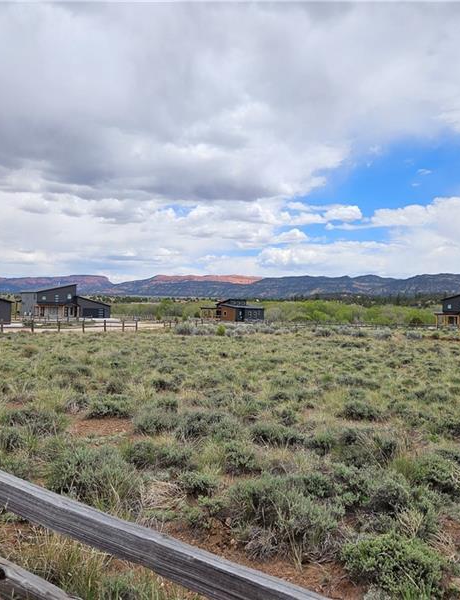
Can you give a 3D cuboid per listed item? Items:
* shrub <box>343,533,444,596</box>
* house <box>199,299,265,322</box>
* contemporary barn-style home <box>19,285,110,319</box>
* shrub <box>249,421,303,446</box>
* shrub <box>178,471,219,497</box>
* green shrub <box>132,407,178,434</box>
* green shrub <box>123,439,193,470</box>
[{"bbox_3d":[1.016,1.582,3.290,0.655,0.282,0.557,1,-2,18],"label":"shrub"},{"bbox_3d":[1.229,3.214,171.669,14.500,7.200,13.000,0,-2,44],"label":"house"},{"bbox_3d":[-40.372,0.360,129.311,17.200,7.700,13.500,3,-2,-40],"label":"contemporary barn-style home"},{"bbox_3d":[0.586,1.677,6.792,0.690,0.273,0.586,1,-2,5],"label":"shrub"},{"bbox_3d":[-0.281,1.639,4.807,0.362,0.191,0.307,2,-2,-3],"label":"shrub"},{"bbox_3d":[-1.011,1.622,7.259,0.628,0.332,0.534,2,-2,-8],"label":"green shrub"},{"bbox_3d":[-0.769,1.615,5.684,0.748,0.266,0.636,2,-2,-7],"label":"green shrub"}]

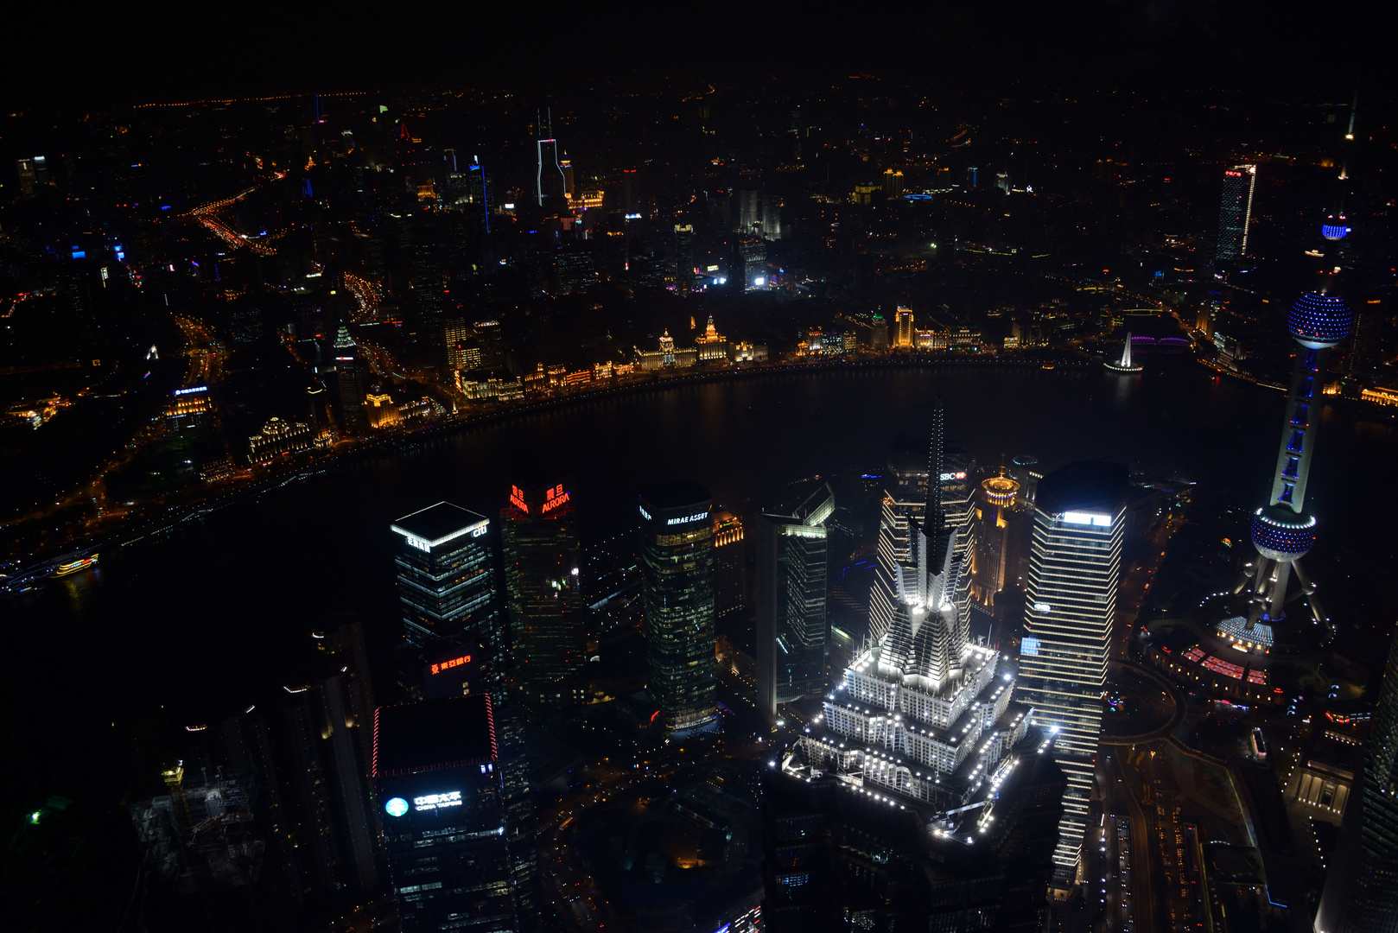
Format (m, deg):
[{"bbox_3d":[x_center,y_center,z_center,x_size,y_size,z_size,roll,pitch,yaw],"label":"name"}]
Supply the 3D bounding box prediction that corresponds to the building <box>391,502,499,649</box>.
[{"bbox_3d":[-173.640,120.750,770.620,48.000,180.000,48.000,15,26,37],"label":"building"}]

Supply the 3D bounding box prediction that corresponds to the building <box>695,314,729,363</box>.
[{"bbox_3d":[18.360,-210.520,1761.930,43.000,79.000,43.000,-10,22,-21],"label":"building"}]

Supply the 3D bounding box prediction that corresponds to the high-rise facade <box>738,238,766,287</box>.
[{"bbox_3d":[114.140,-416.610,2249.830,52.000,116.000,40.000,-6,22,-12],"label":"high-rise facade"}]

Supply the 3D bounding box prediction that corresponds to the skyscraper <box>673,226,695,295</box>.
[{"bbox_3d":[-30.277,-438.176,2293.552,37.000,143.000,36.000,-3,21,-4],"label":"skyscraper"}]

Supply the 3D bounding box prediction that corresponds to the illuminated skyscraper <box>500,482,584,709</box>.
[{"bbox_3d":[-116.683,99.143,831.530,53.000,183.000,36.000,-3,21,-2],"label":"illuminated skyscraper"}]

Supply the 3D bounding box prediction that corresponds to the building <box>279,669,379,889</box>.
[{"bbox_3d":[-215.063,190.683,646.200,34.000,150.000,25.000,-6,21,-10],"label":"building"}]

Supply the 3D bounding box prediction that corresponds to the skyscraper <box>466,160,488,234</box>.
[{"bbox_3d":[-568.900,-682.140,2847.010,46.000,222.000,44.000,10,23,27],"label":"skyscraper"}]

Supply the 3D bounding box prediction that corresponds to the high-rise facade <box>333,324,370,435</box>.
[{"bbox_3d":[-469.470,-118.610,1461.870,29.000,150.000,29.000,-2,21,-2],"label":"high-rise facade"}]

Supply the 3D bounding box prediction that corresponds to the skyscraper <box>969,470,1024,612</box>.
[{"bbox_3d":[265.480,63.330,963.350,36.000,134.000,38.000,-14,24,-30],"label":"skyscraper"}]

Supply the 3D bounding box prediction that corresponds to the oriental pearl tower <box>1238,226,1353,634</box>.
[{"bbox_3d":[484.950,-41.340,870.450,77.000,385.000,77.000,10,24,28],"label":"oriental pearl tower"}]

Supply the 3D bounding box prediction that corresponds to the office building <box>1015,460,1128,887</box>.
[{"bbox_3d":[202.920,126.670,616.120,48.000,260.000,50.000,6,22,18],"label":"office building"}]

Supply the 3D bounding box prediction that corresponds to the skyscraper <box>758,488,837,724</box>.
[{"bbox_3d":[70.470,96.800,811.550,43.000,184.000,30.000,-10,22,-21],"label":"skyscraper"}]

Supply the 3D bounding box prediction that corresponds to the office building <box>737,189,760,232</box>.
[{"bbox_3d":[128.310,-640.650,2804.300,48.000,136.000,42.000,-7,22,-14],"label":"office building"}]

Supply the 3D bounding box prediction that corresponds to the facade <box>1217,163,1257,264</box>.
[{"bbox_3d":[1153.520,-535.980,2336.910,42.000,220.000,42.000,-11,23,-23],"label":"facade"}]

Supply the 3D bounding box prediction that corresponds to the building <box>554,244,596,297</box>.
[{"bbox_3d":[-257.240,-410.850,2278.290,76.000,105.000,32.000,-10,22,-20],"label":"building"}]

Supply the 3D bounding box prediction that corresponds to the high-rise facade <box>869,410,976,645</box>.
[{"bbox_3d":[143.560,98.750,718.470,54.000,250.000,52.000,-1,21,2],"label":"high-rise facade"}]

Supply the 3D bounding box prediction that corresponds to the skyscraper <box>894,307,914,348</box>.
[{"bbox_3d":[347.741,-235.100,1830.148,32.000,68.000,28.000,1,21,7],"label":"skyscraper"}]

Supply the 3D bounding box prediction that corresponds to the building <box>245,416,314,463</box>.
[{"bbox_3d":[-543.320,-37.290,1404.220,79.000,43.000,29.000,-20,28,-40],"label":"building"}]

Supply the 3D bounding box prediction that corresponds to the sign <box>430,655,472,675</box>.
[{"bbox_3d":[-127.980,102.110,560.180,22.000,5.500,0.800,-13,24,-26],"label":"sign"}]

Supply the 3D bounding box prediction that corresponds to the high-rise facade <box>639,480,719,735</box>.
[{"bbox_3d":[-13.075,104.453,810.856,48.000,181.000,49.000,-10,22,-19],"label":"high-rise facade"}]

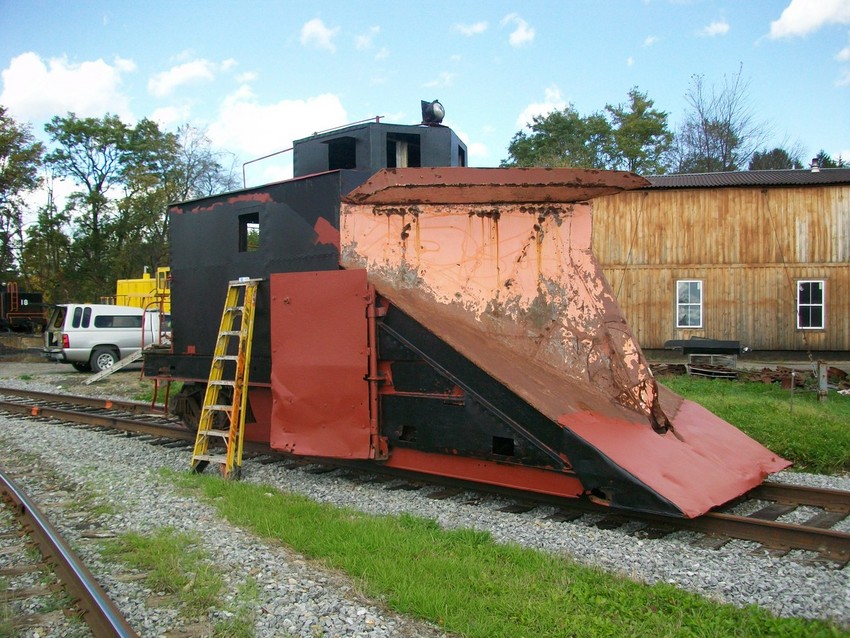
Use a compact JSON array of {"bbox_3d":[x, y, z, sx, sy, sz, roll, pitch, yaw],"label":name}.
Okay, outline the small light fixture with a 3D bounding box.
[{"bbox_3d":[0.096,-2.467,9.400,0.200,0.290,0.270,-1,0,41],"label":"small light fixture"}]

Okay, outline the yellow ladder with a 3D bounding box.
[{"bbox_3d":[-2.359,0.746,9.436,0.660,2.380,0.250,-1,-13,35],"label":"yellow ladder"}]

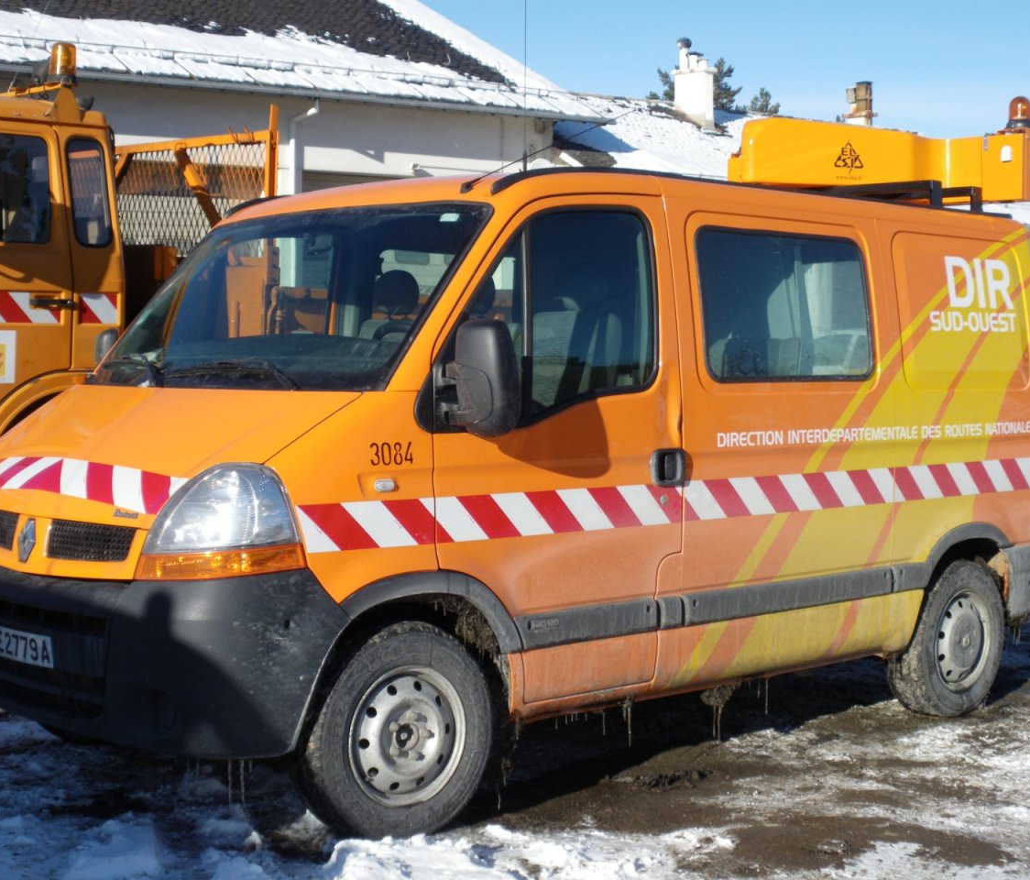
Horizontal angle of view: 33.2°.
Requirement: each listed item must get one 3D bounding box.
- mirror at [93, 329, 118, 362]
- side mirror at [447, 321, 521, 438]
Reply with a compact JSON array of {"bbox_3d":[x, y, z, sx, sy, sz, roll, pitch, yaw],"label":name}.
[{"bbox_3d":[-1.571,-0.270,6.981,0.150,0.368,0.225,-2,4,-43],"label":"mirror"},{"bbox_3d":[-0.107,-0.193,5.409,0.150,0.367,0.225,-2,4,-43],"label":"side mirror"}]

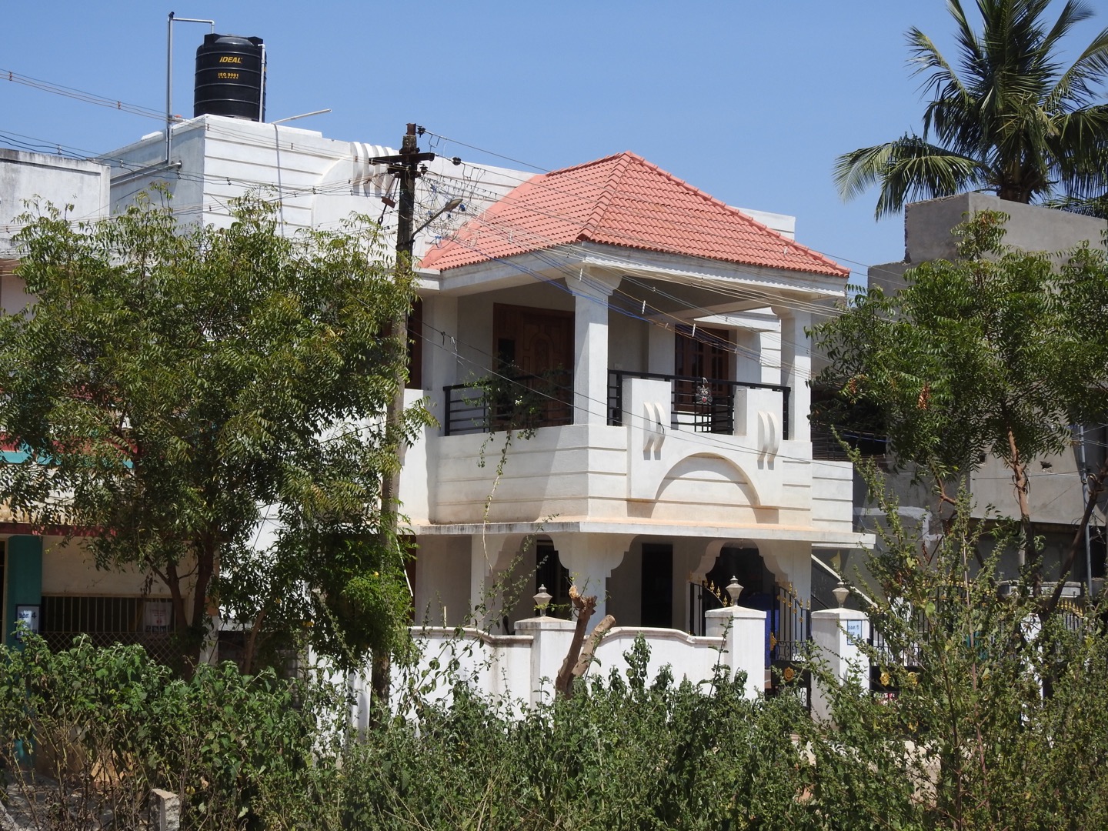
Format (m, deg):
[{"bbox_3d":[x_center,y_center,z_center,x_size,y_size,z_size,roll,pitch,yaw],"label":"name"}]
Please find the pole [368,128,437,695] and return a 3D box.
[{"bbox_3d":[-1.665,0.183,23.334,0.720,6.550,0.300,0,-6,27],"label":"pole"}]

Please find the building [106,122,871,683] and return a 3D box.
[{"bbox_3d":[-1.365,0.388,32.648,10.200,7.590,10.000,5,-7,-36],"label":"building"}]

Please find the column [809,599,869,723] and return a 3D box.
[{"bbox_3d":[3.554,3.184,27.757,0.490,1.580,0.490,5,-7,-36],"label":"column"}]

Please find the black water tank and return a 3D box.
[{"bbox_3d":[-4.407,-4.601,30.500,0.980,1.200,0.980,1,-6,0],"label":"black water tank"}]

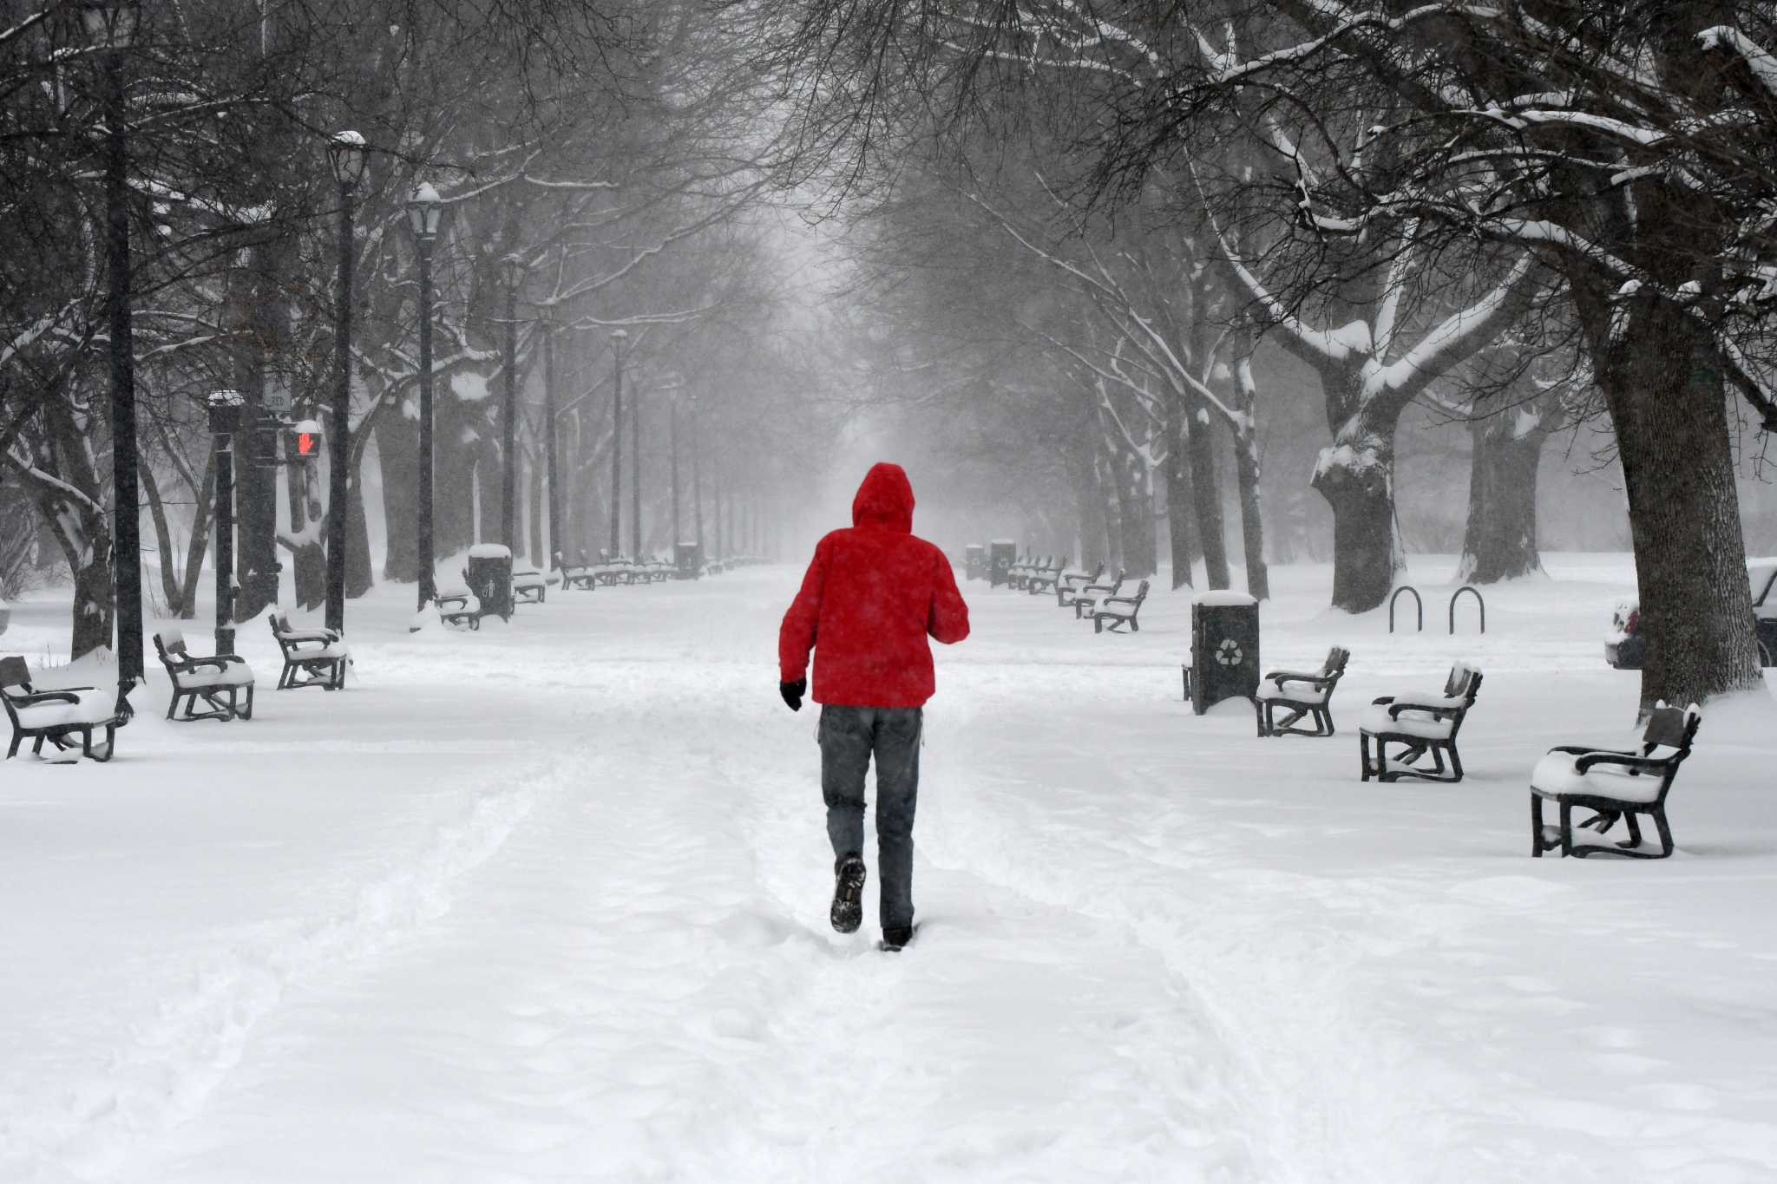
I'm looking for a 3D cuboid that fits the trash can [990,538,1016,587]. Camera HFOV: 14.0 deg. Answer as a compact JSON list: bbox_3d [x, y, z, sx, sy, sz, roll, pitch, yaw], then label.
[{"bbox_3d":[2.738,-0.626,172.000,0.600,1.130,0.620,0,0,0],"label":"trash can"}]

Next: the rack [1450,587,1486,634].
[{"bbox_3d":[7.420,0.249,93.000,0.480,0.680,0.060,0,1,0],"label":"rack"}]

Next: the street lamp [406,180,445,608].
[{"bbox_3d":[-6.103,-2.532,95.500,0.480,5.795,0.480,0,0,0],"label":"street lamp"}]

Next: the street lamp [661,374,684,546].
[{"bbox_3d":[-6.732,-3.932,227.000,0.420,5.692,0.420,0,1,0],"label":"street lamp"}]

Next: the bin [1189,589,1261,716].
[{"bbox_3d":[2.908,0.578,62.474,0.550,0.980,0.560,0,1,0],"label":"bin"}]

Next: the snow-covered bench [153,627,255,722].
[{"bbox_3d":[-5.871,0.716,62.300,0.700,0.800,1.700,0,0,0],"label":"snow-covered bench"}]

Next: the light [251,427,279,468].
[{"bbox_3d":[-8.343,-1.940,97.000,0.360,0.460,0.360,0,0,0],"label":"light"}]

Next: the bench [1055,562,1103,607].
[{"bbox_3d":[2.963,-0.111,112.745,0.707,0.760,1.500,0,1,0],"label":"bench"}]

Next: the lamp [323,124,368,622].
[{"bbox_3d":[-5.895,-2.156,78.500,0.480,5.755,0.480,0,0,0],"label":"lamp"}]

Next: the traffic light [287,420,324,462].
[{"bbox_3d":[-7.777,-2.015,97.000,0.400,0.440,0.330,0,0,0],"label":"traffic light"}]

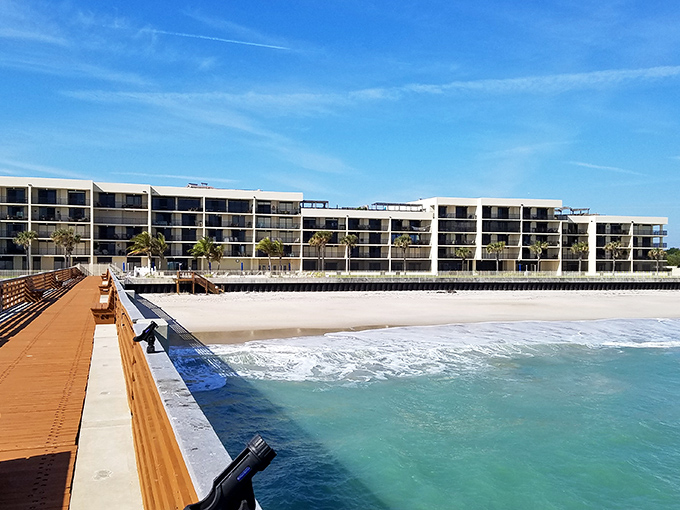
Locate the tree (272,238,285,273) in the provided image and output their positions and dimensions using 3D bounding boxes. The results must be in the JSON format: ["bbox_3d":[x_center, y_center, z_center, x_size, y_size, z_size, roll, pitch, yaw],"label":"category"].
[{"bbox_3d":[-11.139,0.181,92.500,2.350,6.340,2.600,1,-1,-17],"label":"tree"}]

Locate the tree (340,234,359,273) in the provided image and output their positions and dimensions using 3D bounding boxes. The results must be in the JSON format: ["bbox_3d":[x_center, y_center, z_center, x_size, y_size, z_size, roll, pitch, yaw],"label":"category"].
[{"bbox_3d":[1.730,0.000,93.000,3.179,7.466,3.179,0,-1,0],"label":"tree"}]

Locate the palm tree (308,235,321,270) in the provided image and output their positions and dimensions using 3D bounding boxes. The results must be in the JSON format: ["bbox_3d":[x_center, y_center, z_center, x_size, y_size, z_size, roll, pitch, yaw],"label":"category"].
[{"bbox_3d":[-4.464,-0.233,95.000,2.790,7.160,2.800,0,-1,0],"label":"palm tree"}]

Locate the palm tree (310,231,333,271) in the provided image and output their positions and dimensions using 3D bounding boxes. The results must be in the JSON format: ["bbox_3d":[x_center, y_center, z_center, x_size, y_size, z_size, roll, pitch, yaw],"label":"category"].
[{"bbox_3d":[-3.395,-0.558,95.000,4.000,7.810,3.400,1,-1,-17],"label":"palm tree"}]

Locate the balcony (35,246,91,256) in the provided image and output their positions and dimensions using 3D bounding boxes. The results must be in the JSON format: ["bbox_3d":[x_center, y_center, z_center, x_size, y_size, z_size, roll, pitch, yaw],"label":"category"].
[{"bbox_3d":[-46.051,-0.463,84.958,8.700,1.300,1.800,1,-1,-17],"label":"balcony"}]

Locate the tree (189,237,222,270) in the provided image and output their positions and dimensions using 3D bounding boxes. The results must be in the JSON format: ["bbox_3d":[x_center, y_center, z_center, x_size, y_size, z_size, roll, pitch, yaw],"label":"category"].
[{"bbox_3d":[-22.760,0.166,85.000,4.601,6.491,4.601,0,-1,0],"label":"tree"}]

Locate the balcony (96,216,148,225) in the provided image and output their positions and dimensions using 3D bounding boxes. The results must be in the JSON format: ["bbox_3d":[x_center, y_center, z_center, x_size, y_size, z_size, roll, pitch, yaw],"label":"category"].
[{"bbox_3d":[-38.349,-5.824,89.858,8.700,1.300,1.800,1,-1,-17],"label":"balcony"}]

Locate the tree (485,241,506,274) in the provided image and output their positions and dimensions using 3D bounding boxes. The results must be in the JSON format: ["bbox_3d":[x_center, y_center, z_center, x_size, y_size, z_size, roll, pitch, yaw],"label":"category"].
[{"bbox_3d":[30.233,0.656,98.500,3.835,6.519,3.835,0,-1,0],"label":"tree"}]

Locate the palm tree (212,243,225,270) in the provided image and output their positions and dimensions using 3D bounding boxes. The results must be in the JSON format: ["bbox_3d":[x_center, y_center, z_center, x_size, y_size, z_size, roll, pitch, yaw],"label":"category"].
[{"bbox_3d":[-20.817,0.728,87.500,2.327,5.226,2.327,0,-1,0],"label":"palm tree"}]

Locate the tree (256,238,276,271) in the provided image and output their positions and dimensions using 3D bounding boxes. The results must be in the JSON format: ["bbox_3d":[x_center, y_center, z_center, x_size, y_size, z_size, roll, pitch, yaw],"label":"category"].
[{"bbox_3d":[-13.169,-0.045,91.500,3.580,6.540,3.300,1,-1,-17],"label":"tree"}]

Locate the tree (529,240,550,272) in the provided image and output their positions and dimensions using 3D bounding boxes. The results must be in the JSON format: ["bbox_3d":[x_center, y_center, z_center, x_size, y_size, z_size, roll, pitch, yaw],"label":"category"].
[{"bbox_3d":[39.064,0.617,100.000,3.799,6.716,3.799,0,-1,0],"label":"tree"}]

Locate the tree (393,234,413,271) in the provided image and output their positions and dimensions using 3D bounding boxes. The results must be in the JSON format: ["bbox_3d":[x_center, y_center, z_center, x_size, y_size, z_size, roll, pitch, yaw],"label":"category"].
[{"bbox_3d":[11.719,0.000,95.000,3.428,7.627,3.428,0,-1,0],"label":"tree"}]

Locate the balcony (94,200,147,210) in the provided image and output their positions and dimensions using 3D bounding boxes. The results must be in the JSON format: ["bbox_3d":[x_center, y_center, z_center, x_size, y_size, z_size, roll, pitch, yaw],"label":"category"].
[{"bbox_3d":[-38.436,-8.543,89.858,8.700,1.300,1.800,1,-1,-17],"label":"balcony"}]

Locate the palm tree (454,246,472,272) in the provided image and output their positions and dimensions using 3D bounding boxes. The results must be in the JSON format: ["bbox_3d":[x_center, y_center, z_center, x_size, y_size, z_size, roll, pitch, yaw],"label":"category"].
[{"bbox_3d":[24.303,1.063,100.500,3.540,5.350,3.400,1,-1,-17],"label":"palm tree"}]

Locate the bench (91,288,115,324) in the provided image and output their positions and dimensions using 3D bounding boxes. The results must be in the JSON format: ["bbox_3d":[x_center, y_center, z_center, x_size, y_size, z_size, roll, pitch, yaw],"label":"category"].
[{"bbox_3d":[-7.334,1.532,15.834,0.640,0.940,2.400,1,-1,-25],"label":"bench"}]

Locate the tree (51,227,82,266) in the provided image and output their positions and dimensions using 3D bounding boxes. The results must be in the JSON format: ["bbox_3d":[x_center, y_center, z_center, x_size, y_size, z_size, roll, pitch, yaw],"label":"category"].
[{"bbox_3d":[-42.575,-0.623,79.500,4.980,7.010,4.000,1,-1,-17],"label":"tree"}]

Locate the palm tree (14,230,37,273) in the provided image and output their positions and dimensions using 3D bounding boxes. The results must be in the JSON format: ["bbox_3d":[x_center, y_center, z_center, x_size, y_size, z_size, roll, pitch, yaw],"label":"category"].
[{"bbox_3d":[-46.495,-0.251,75.500,3.585,6.653,3.585,0,-1,0],"label":"palm tree"}]

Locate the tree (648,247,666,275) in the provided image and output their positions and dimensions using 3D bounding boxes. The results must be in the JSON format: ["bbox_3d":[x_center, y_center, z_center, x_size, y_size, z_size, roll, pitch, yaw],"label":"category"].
[{"bbox_3d":[64.707,1.375,104.000,3.654,5.600,3.654,0,-1,0],"label":"tree"}]

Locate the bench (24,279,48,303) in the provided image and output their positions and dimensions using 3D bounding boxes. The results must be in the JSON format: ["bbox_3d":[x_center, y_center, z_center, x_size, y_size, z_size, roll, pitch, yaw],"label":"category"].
[{"bbox_3d":[-14.015,1.654,23.667,0.640,0.940,2.400,1,-1,-25],"label":"bench"}]

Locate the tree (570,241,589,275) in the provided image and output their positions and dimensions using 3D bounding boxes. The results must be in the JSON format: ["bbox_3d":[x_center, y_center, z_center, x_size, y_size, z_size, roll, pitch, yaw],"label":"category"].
[{"bbox_3d":[47.279,0.689,100.500,3.531,6.691,3.531,0,-1,0],"label":"tree"}]

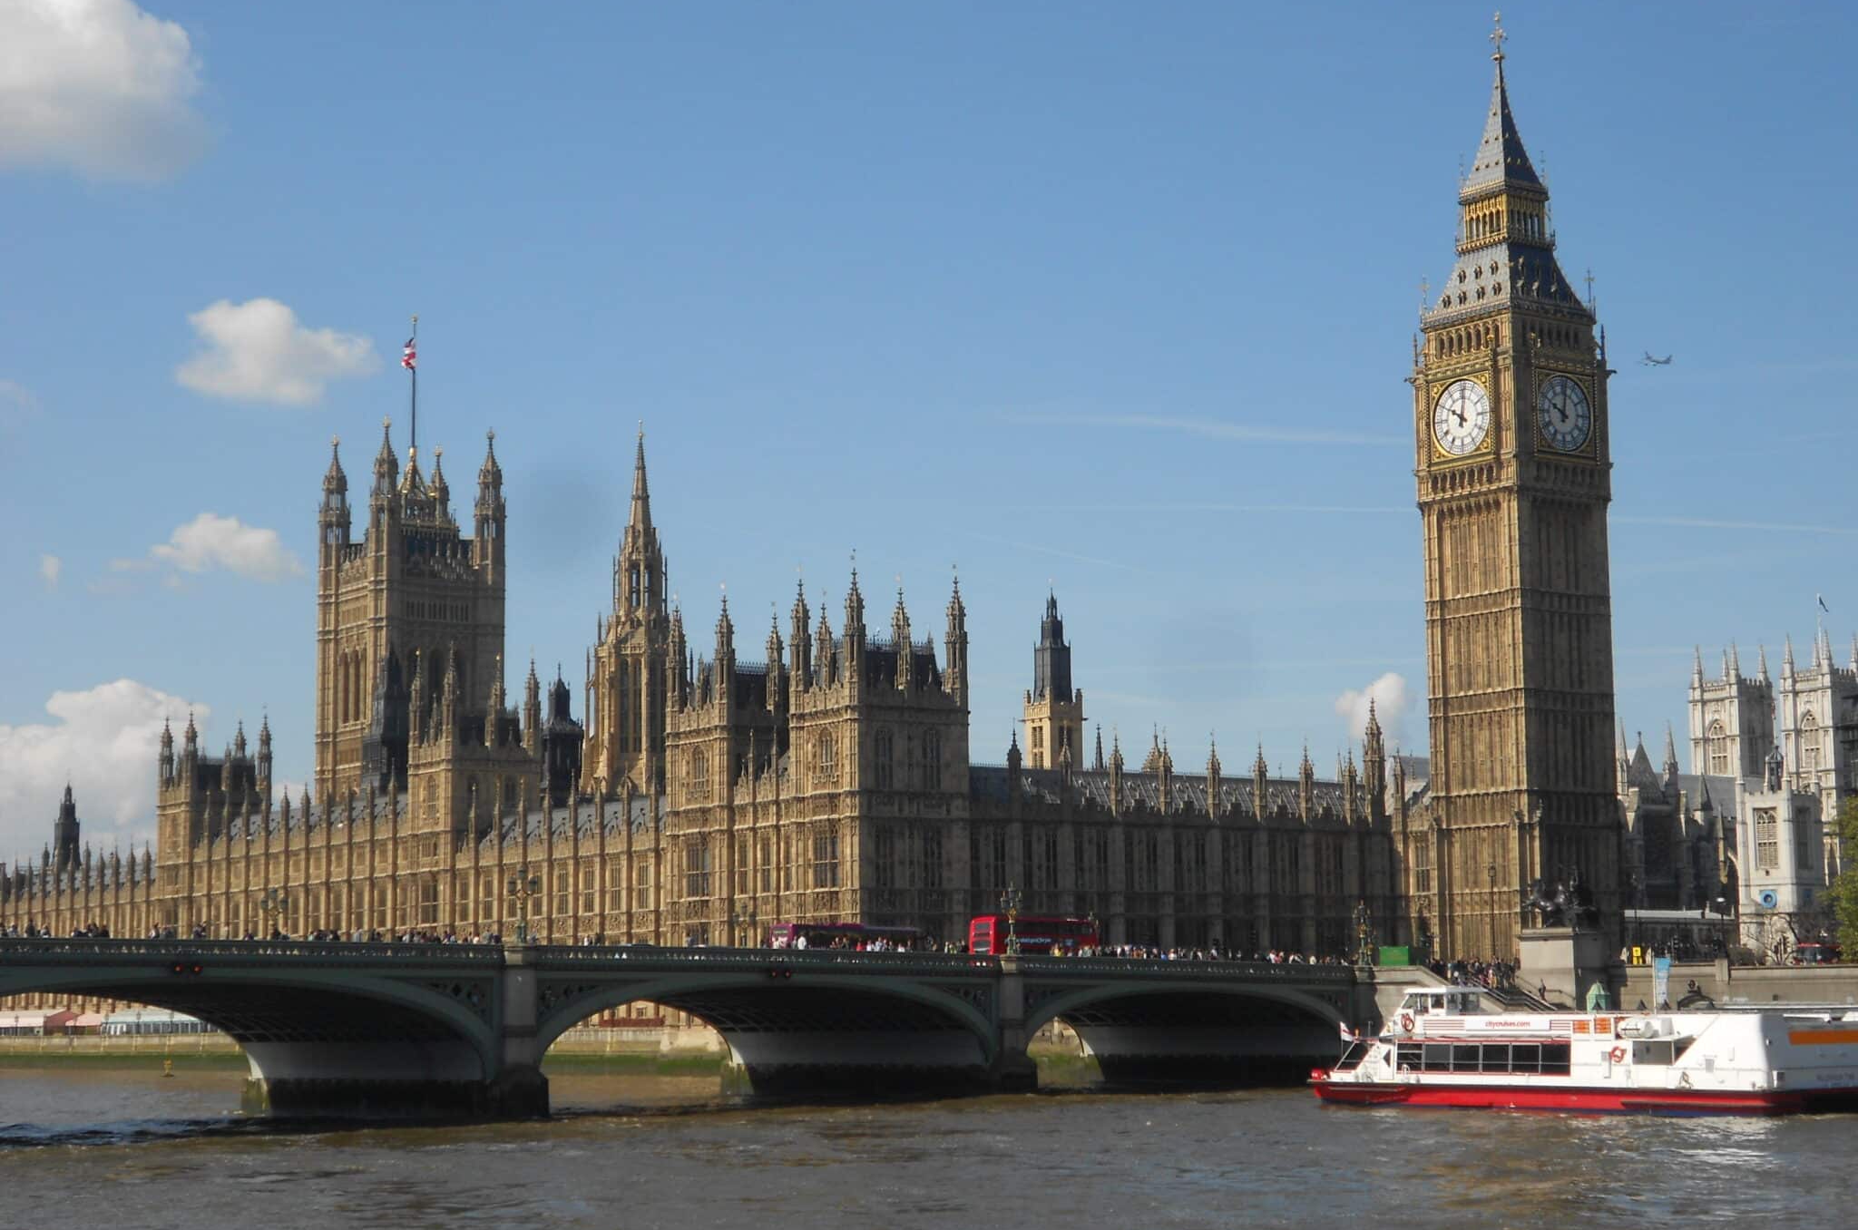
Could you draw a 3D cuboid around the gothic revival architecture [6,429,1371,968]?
[{"bbox_3d":[-43.860,2.422,393.254,93.000,98.000,268.000,4,-9,-35],"label":"gothic revival architecture"}]

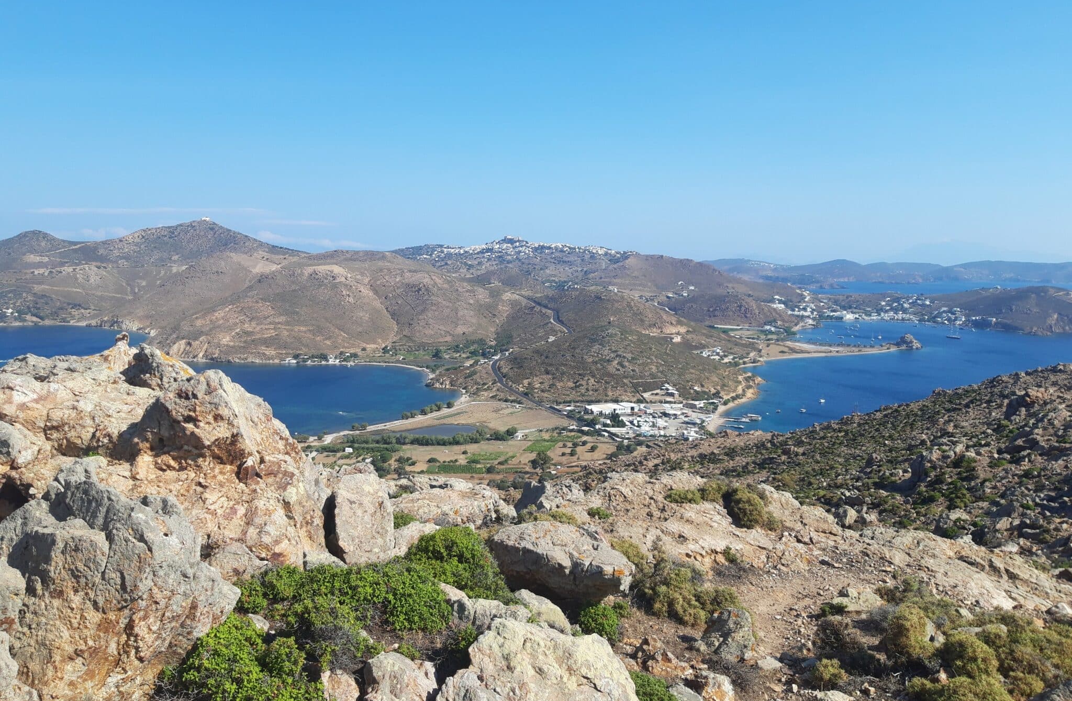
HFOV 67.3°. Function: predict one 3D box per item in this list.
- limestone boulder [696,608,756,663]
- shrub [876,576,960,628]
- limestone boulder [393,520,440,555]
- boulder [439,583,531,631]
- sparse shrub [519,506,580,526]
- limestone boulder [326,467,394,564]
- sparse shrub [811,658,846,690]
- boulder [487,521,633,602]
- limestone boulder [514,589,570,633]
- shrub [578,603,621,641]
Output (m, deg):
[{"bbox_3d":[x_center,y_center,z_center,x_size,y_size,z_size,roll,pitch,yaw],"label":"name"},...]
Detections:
[{"bbox_3d":[1.220,1.842,5.200,0.370,0.300,0.280,0,7,0],"label":"limestone boulder"},{"bbox_3d":[2.865,1.893,6.027,0.633,0.350,0.500,3,7,26],"label":"shrub"},{"bbox_3d":[-1.169,1.885,8.000,0.520,0.380,0.420,0,7,0],"label":"limestone boulder"},{"bbox_3d":[-0.342,1.722,5.350,0.600,0.290,0.380,1,7,10],"label":"boulder"},{"bbox_3d":[0.139,1.919,9.200,0.720,0.300,0.500,0,7,0],"label":"sparse shrub"},{"bbox_3d":[-1.619,1.523,7.396,0.631,0.857,0.550,-1,6,-13],"label":"limestone boulder"},{"bbox_3d":[1.642,1.811,4.510,0.202,0.159,0.180,2,6,21],"label":"sparse shrub"},{"bbox_3d":[0.208,1.838,7.000,1.180,0.500,0.780,2,7,17],"label":"boulder"},{"bbox_3d":[0.023,1.617,4.942,0.391,0.282,0.300,0,6,0],"label":"limestone boulder"},{"bbox_3d":[0.436,1.868,5.550,0.290,0.220,0.280,0,7,0],"label":"shrub"}]

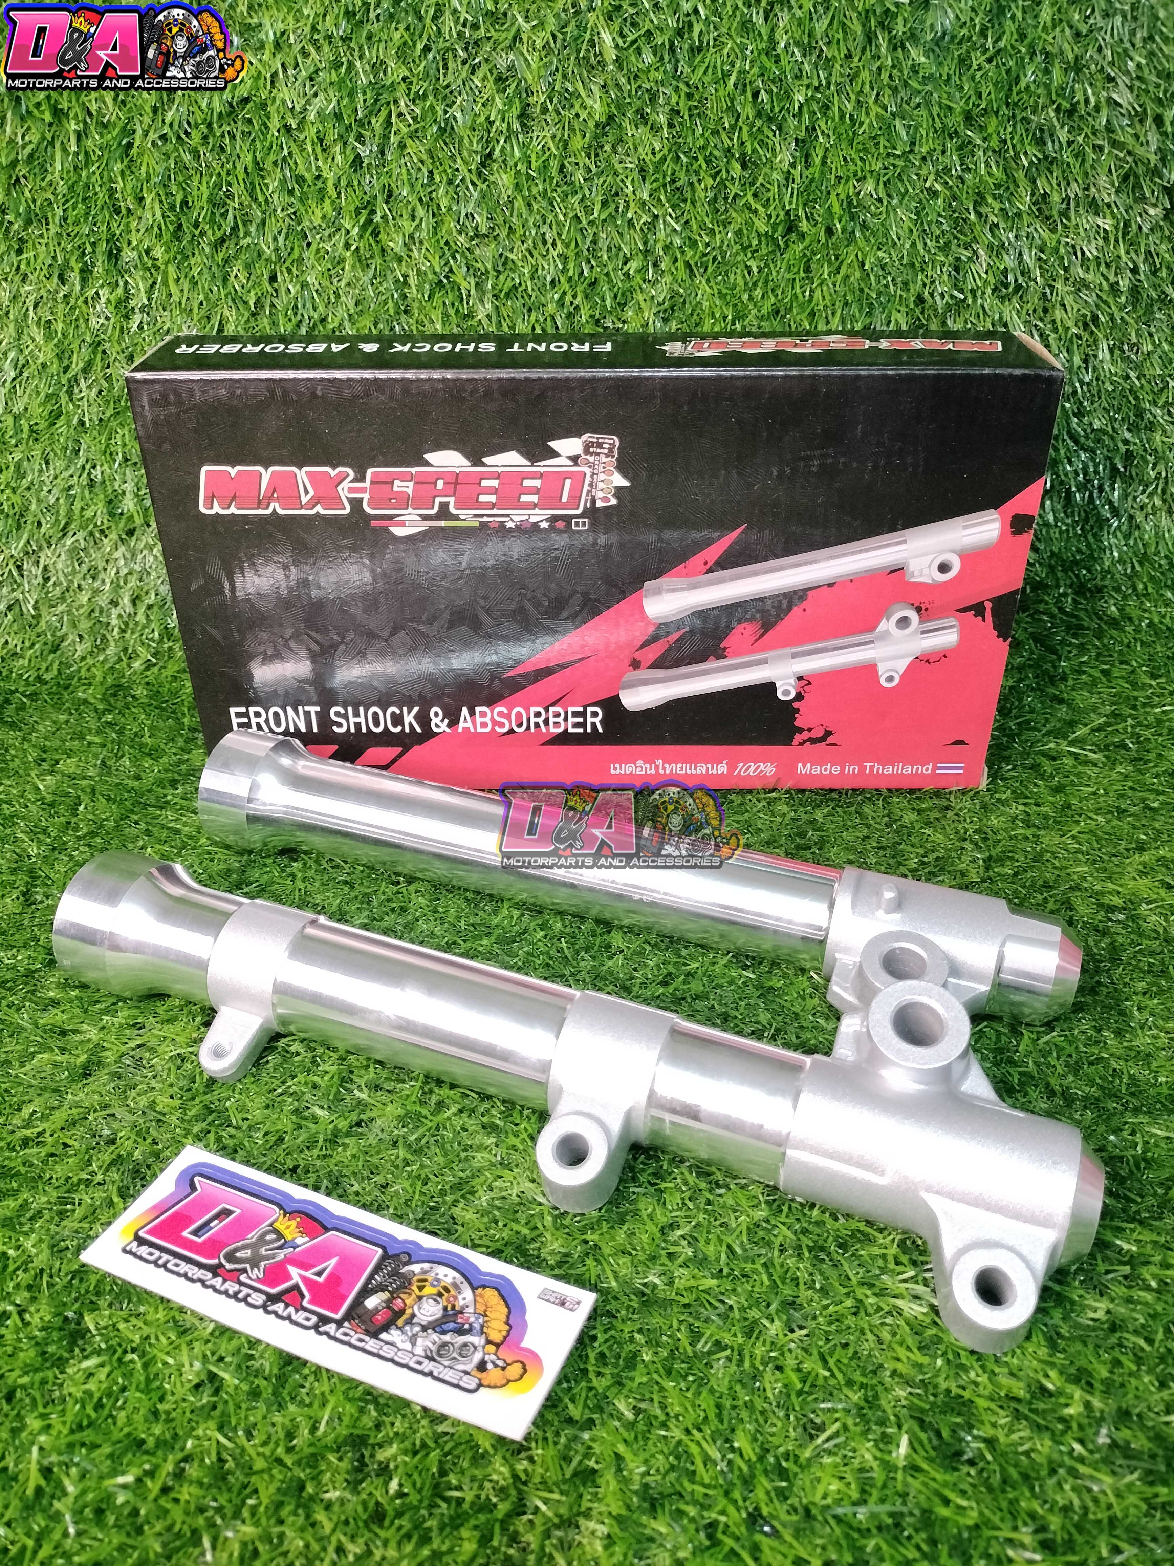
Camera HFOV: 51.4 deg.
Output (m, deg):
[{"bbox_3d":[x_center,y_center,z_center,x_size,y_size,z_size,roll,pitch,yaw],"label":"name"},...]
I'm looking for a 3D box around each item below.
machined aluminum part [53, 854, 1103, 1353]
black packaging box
[{"bbox_3d":[-0.015,0.073,0.349,0.301,0.044,0.077,12,52,18],"label":"machined aluminum part"},{"bbox_3d":[0.003,-0.083,0.476,0.312,0.165,0.059,0,33,1],"label":"black packaging box"}]

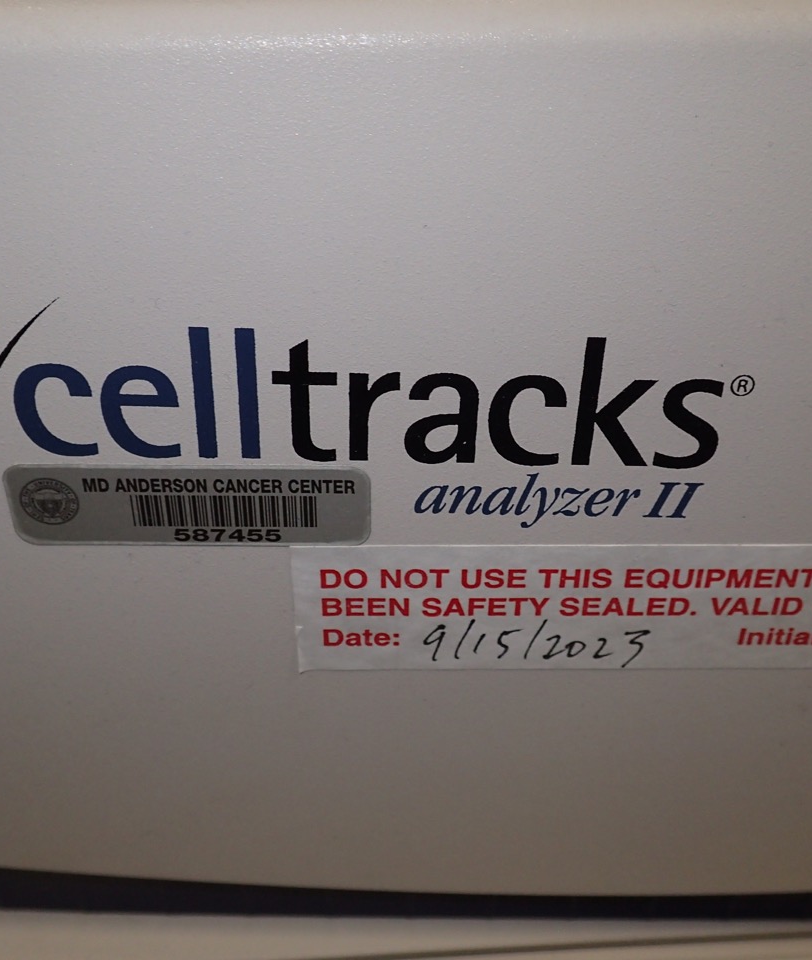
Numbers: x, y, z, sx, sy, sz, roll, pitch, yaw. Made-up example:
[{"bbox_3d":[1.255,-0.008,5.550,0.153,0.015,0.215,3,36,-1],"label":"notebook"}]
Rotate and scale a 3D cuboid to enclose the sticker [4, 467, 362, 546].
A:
[{"bbox_3d":[-0.032,0.004,0.165,0.053,0.015,0.001,1,34,-1],"label":"sticker"}]

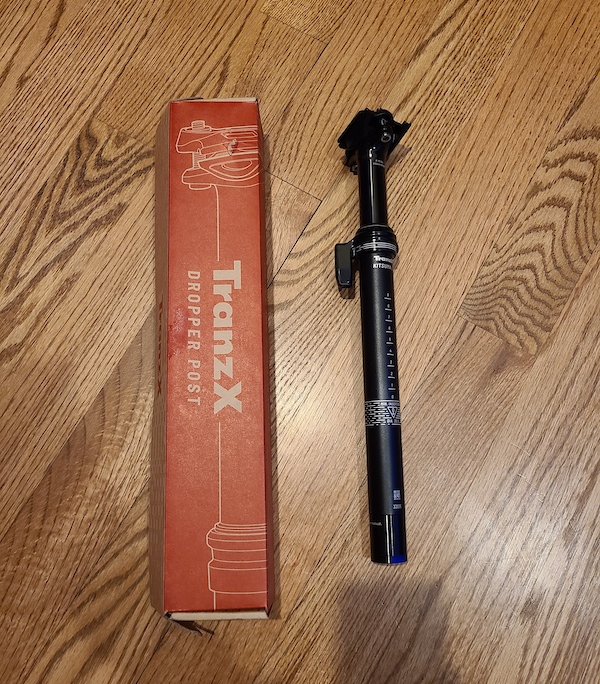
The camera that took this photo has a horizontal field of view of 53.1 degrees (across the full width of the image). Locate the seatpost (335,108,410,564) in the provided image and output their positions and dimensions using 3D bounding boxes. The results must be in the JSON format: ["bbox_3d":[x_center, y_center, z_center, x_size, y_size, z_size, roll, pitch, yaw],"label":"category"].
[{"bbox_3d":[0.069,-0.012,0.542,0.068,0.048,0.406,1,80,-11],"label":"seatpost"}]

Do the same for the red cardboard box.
[{"bbox_3d":[-0.078,0.003,0.529,0.095,0.058,0.437,-2,80,-1],"label":"red cardboard box"}]

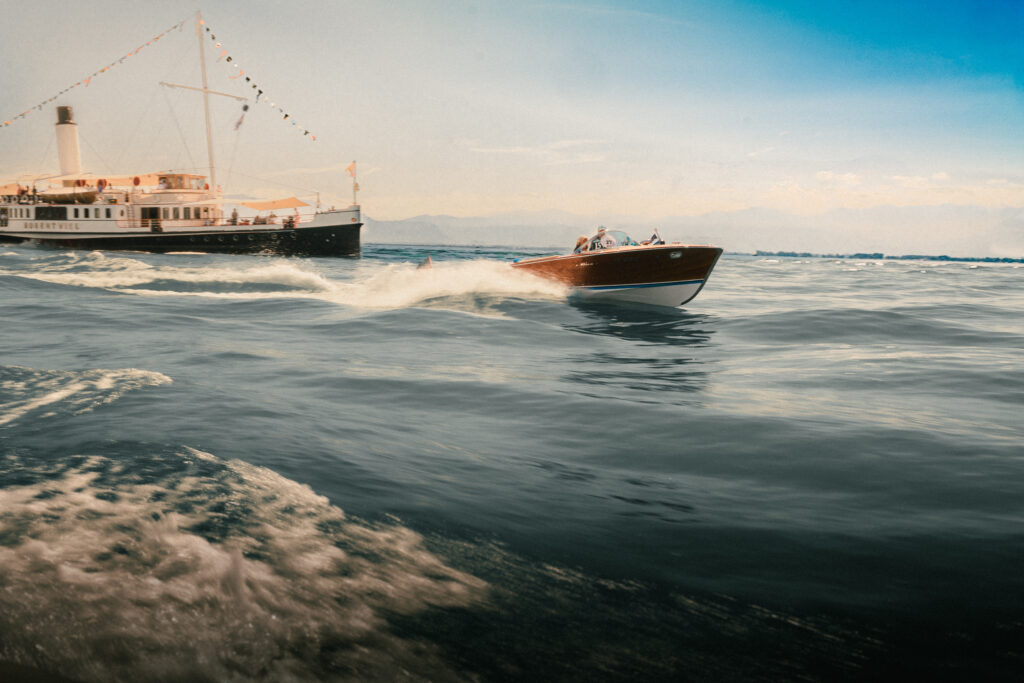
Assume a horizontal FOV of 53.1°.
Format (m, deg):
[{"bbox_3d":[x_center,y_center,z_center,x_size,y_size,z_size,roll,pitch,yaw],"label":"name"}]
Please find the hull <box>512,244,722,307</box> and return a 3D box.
[{"bbox_3d":[1.880,-1.410,24.310,6.500,1.380,2.200,0,4,31],"label":"hull"}]

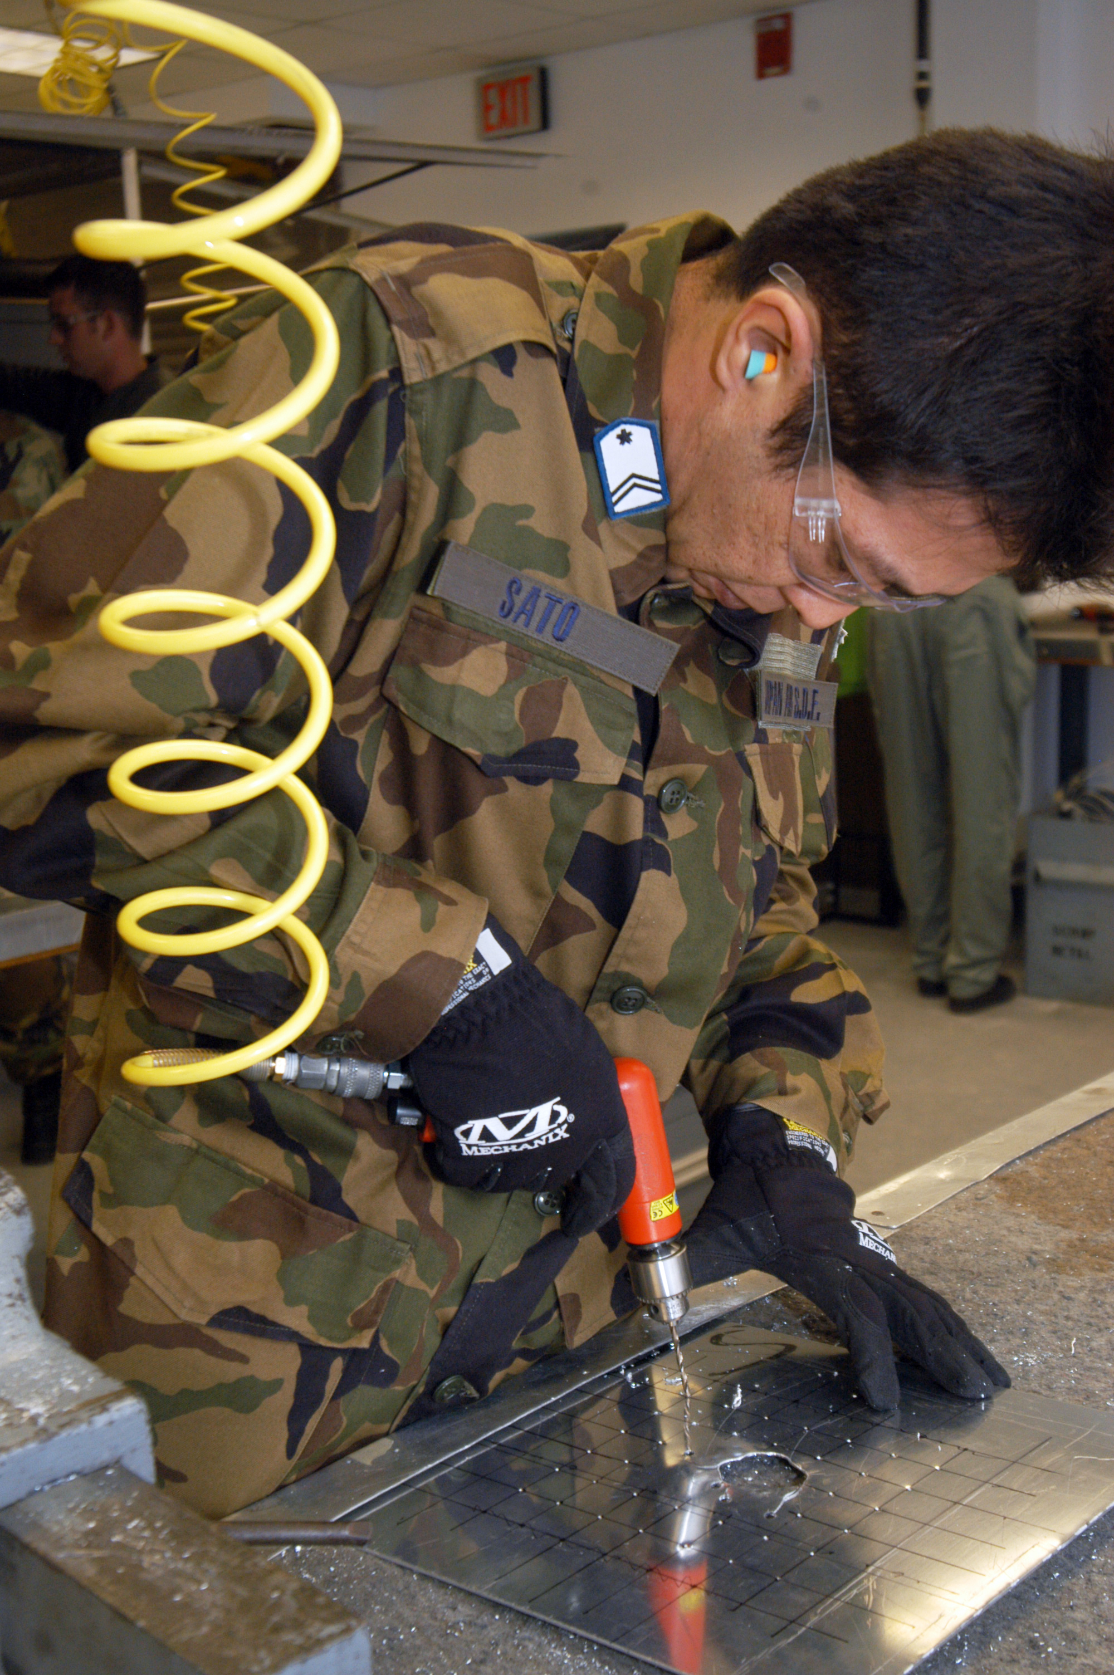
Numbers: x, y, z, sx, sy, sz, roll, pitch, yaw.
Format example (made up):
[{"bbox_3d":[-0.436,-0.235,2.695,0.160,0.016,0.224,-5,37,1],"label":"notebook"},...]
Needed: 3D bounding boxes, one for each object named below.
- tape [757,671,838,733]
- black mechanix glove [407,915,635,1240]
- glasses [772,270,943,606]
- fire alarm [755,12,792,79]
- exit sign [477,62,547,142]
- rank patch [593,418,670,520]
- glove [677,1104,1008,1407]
[{"bbox_3d":[0.144,-0.082,1.280,0.008,0.030,0.130,6,4,25],"label":"tape"},{"bbox_3d":[-0.020,0.121,1.070,0.108,0.163,0.090,-22,-18,5],"label":"black mechanix glove"},{"bbox_3d":[0.163,-0.197,1.100,0.052,0.165,0.150,-7,-5,38],"label":"glasses"},{"bbox_3d":[0.660,-2.407,6.500,0.126,0.176,0.050,5,12,41],"label":"fire alarm"},{"bbox_3d":[-0.149,-2.491,7.250,0.300,0.203,0.045,5,12,41],"label":"exit sign"},{"bbox_3d":[0.038,-0.186,1.080,0.032,0.049,0.006,-11,8,4],"label":"rank patch"},{"bbox_3d":[0.139,0.223,1.163,0.143,0.080,0.230,-7,38,-28],"label":"glove"}]

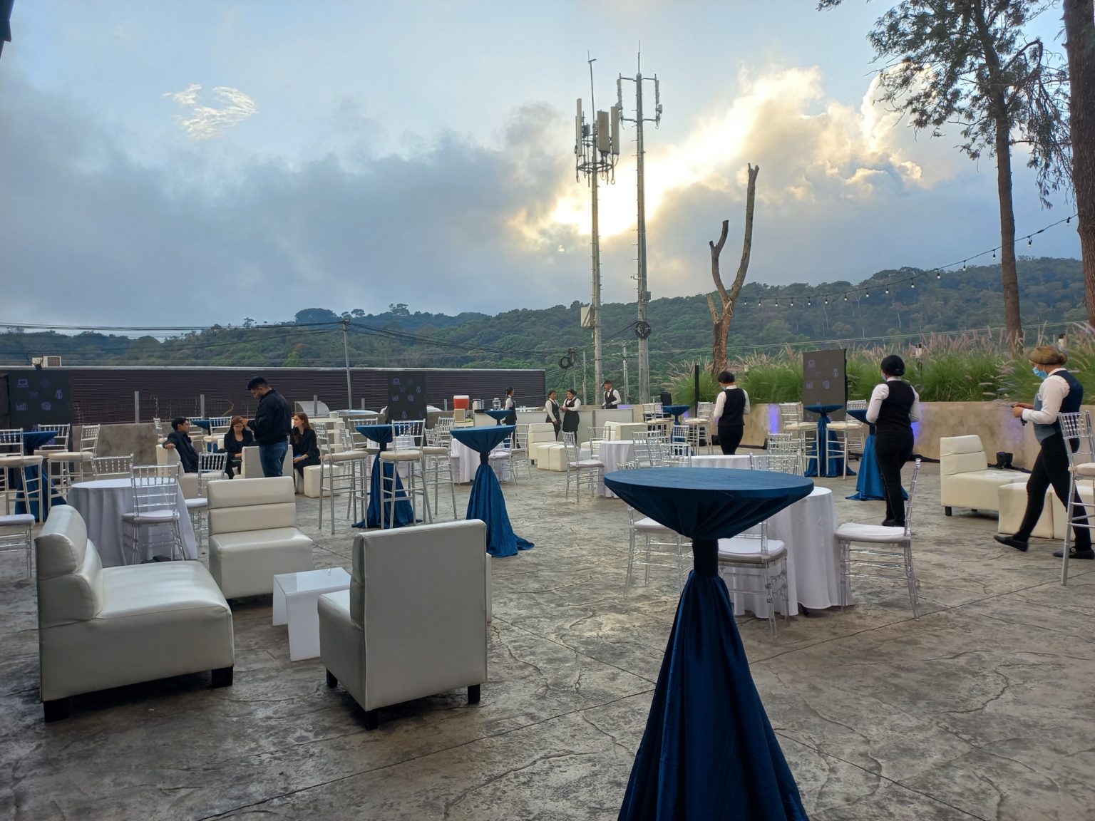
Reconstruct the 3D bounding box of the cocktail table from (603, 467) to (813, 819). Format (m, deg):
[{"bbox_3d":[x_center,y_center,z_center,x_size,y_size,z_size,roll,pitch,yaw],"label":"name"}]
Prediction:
[{"bbox_3d":[0.528,0.747,2.528,0.680,1.069,0.680,-1,1,12],"label":"cocktail table"}]

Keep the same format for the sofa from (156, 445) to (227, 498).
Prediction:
[{"bbox_3d":[-4.969,0.886,11.113,0.790,0.790,0.750,-2,1,-36],"label":"sofa"}]

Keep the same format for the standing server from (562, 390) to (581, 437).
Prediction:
[{"bbox_3d":[0.615,0.210,20.306,0.500,1.570,0.420,-1,1,40],"label":"standing server"}]

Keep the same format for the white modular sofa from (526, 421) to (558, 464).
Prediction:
[{"bbox_3d":[0.076,0.695,15.930,0.600,0.800,0.750,-2,1,-34],"label":"white modular sofa"}]

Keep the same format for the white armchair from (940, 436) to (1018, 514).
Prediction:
[{"bbox_3d":[4.586,0.684,8.280,0.710,0.810,0.590,-1,1,44],"label":"white armchair"}]

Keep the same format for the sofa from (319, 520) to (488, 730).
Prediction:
[{"bbox_3d":[-0.690,0.904,3.690,0.575,0.810,0.690,-2,1,-31],"label":"sofa"}]

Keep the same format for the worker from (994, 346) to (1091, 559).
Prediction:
[{"bbox_3d":[3.886,0.324,6.177,0.750,1.620,0.500,-1,1,40],"label":"worker"}]

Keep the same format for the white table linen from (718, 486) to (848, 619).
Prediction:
[{"bbox_3d":[1.442,0.860,4.965,0.900,0.710,0.900,-1,1,0],"label":"white table linen"}]

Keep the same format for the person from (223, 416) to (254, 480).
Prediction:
[{"bbox_3d":[-4.589,0.691,11.800,0.500,1.170,0.750,-2,1,-27],"label":"person"}]

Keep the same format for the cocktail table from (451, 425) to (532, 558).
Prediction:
[{"bbox_3d":[-0.513,0.712,7.092,0.700,1.080,0.680,-2,1,-5],"label":"cocktail table"}]

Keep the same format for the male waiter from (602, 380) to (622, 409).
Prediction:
[{"bbox_3d":[1.676,0.123,20.800,0.500,1.720,0.450,-1,1,27],"label":"male waiter"}]

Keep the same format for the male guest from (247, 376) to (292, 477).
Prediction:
[{"bbox_3d":[-3.560,0.411,10.106,0.500,1.700,0.500,-1,1,13],"label":"male guest"}]

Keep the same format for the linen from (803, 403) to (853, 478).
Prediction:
[{"bbox_3d":[4.592,0.487,13.000,0.760,1.080,0.740,-1,1,19],"label":"linen"}]

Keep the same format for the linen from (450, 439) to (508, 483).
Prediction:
[{"bbox_3d":[-1.105,0.806,13.100,0.980,0.730,0.980,-1,1,-5],"label":"linen"}]

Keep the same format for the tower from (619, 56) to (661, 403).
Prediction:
[{"bbox_3d":[3.697,-6.934,31.500,1.800,14.600,1.200,-1,1,0],"label":"tower"}]

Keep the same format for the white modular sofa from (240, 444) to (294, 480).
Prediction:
[{"bbox_3d":[-3.835,0.869,10.652,0.620,0.800,0.750,-2,1,-34],"label":"white modular sofa"}]

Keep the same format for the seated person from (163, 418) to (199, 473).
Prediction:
[{"bbox_3d":[-5.014,0.691,11.210,0.800,1.180,0.550,-2,1,-29],"label":"seated person"}]

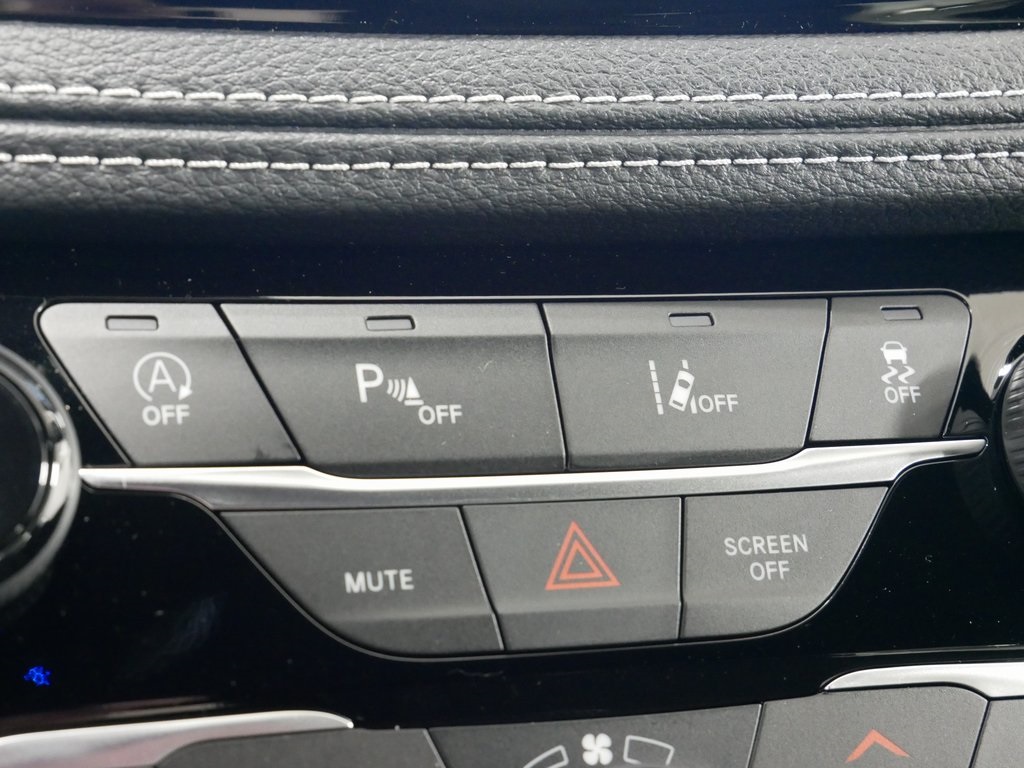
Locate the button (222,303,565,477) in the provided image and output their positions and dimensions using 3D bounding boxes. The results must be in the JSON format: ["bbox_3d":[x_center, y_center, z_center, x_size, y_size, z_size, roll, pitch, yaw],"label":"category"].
[{"bbox_3d":[-0.017,0.002,0.278,0.047,0.026,0.009,-1,-23,-17],"label":"button"}]

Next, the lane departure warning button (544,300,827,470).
[{"bbox_3d":[0.027,0.001,0.292,0.046,0.026,0.009,-1,-23,-17],"label":"lane departure warning button"}]

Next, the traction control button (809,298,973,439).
[{"bbox_3d":[0.057,-0.001,0.301,0.032,0.024,0.009,-1,-23,-17],"label":"traction control button"}]

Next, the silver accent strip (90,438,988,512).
[{"bbox_3d":[0.007,0.014,0.279,0.135,0.007,0.008,-1,-23,-17],"label":"silver accent strip"}]

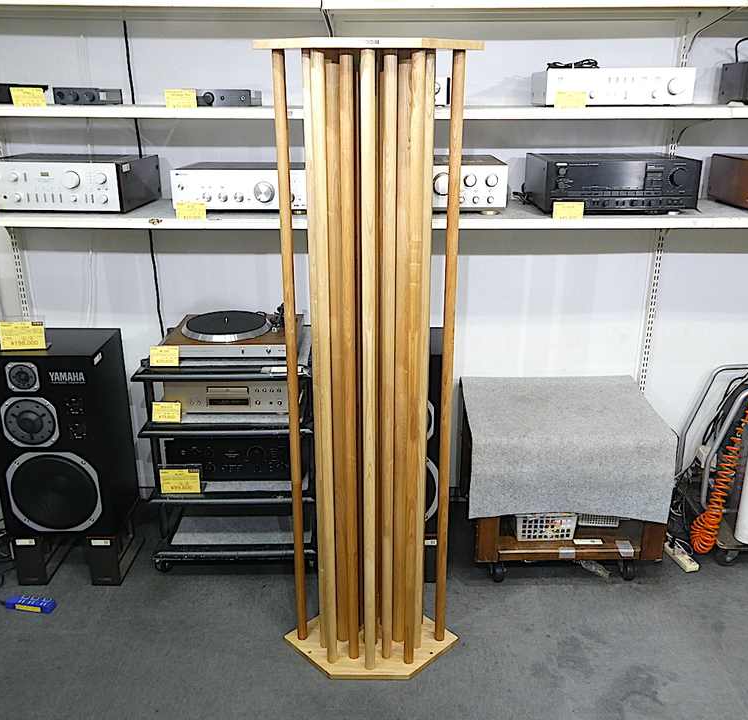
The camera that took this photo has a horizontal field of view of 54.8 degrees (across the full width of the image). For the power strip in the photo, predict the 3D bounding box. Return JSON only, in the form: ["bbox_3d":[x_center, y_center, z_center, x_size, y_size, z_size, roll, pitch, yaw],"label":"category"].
[{"bbox_3d":[1.141,0.722,2.720,0.050,0.032,0.215,-4,19,-12],"label":"power strip"}]

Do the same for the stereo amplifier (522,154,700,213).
[{"bbox_3d":[0.781,-0.587,2.405,0.461,0.166,0.395,1,19,2],"label":"stereo amplifier"}]

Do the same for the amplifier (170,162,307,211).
[{"bbox_3d":[-0.420,-0.588,2.454,0.438,0.137,0.375,0,19,0],"label":"amplifier"}]

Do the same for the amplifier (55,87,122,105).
[{"bbox_3d":[-0.894,-0.825,2.261,0.135,0.048,0.195,0,19,0],"label":"amplifier"}]

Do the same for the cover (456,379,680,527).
[{"bbox_3d":[0.672,0.313,2.648,0.675,0.335,0.560,1,19,4],"label":"cover"}]

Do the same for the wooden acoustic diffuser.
[{"bbox_3d":[-0.010,0.072,2.017,0.556,1.758,0.323,0,19,0],"label":"wooden acoustic diffuser"}]

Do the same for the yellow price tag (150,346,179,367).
[{"bbox_3d":[-0.690,-0.011,2.376,0.100,0.070,0.006,0,9,0],"label":"yellow price tag"}]

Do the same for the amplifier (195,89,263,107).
[{"bbox_3d":[-0.483,-0.840,2.326,0.214,0.052,0.205,0,19,0],"label":"amplifier"}]

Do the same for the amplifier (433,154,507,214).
[{"bbox_3d":[0.205,-0.580,2.402,0.430,0.156,0.380,1,19,2],"label":"amplifier"}]

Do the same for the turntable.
[{"bbox_3d":[-0.487,-0.112,2.594,0.466,0.128,0.390,0,19,0],"label":"turntable"}]

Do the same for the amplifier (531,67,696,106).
[{"bbox_3d":[0.735,-0.847,2.263,0.435,0.104,0.340,1,19,3],"label":"amplifier"}]

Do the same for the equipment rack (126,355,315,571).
[{"bbox_3d":[-0.502,0.356,2.714,0.593,0.810,0.440,0,19,0],"label":"equipment rack"}]

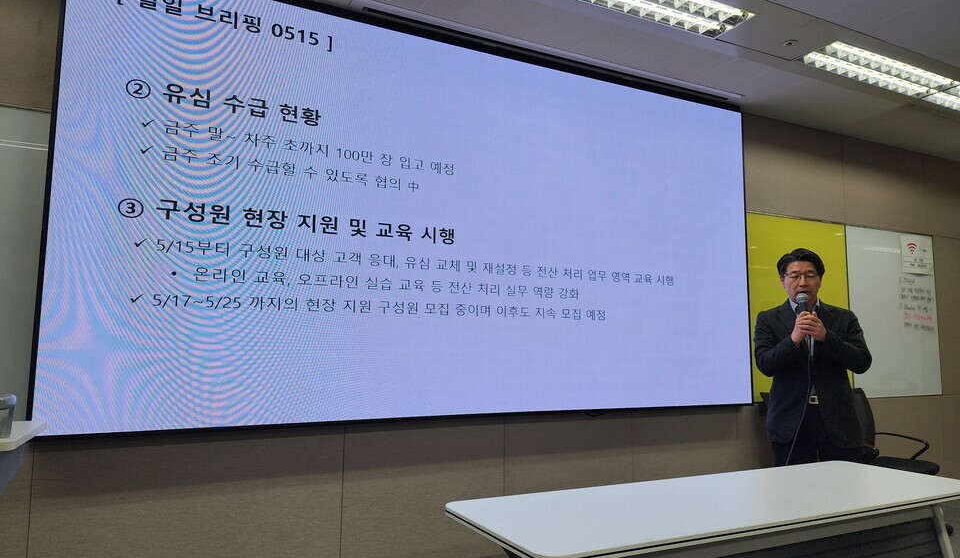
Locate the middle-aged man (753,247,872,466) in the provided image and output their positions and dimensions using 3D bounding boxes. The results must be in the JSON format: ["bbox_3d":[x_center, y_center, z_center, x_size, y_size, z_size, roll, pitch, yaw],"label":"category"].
[{"bbox_3d":[1.539,0.686,2.921,0.510,1.680,0.430,-2,-6,22],"label":"middle-aged man"}]

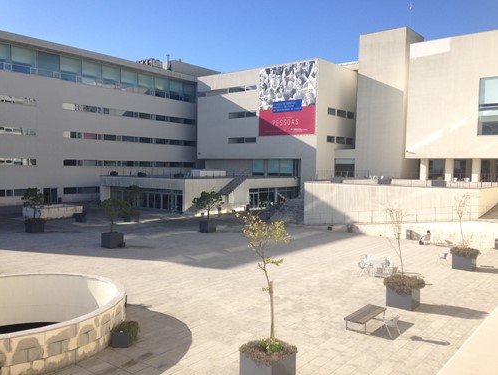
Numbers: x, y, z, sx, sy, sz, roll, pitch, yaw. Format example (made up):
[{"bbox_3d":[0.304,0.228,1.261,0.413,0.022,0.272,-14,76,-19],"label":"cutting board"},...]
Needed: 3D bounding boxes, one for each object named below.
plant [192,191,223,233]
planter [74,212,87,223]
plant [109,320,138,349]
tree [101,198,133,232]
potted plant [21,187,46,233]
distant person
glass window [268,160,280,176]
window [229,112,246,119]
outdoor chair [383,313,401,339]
[{"bbox_3d":[-3.453,2.053,40.648,2.300,3.514,2.300,3,4,42],"label":"plant"},{"bbox_3d":[-17.602,3.120,49.809,1.100,1.000,1.100,3,3,36],"label":"planter"},{"bbox_3d":[-4.042,4.851,15.818,0.800,0.640,0.740,1,2,0],"label":"plant"},{"bbox_3d":[-9.126,1.919,32.630,2.050,2.337,2.050,1,3,0],"label":"tree"},{"bbox_3d":[-17.542,1.817,38.846,1.700,3.639,1.700,3,4,42],"label":"potted plant"},{"bbox_3d":[14.238,4.012,38.365,0.900,1.170,0.550,2,2,15],"label":"distant person"},{"bbox_3d":[3.828,-2.964,73.607,2.348,2.499,0.150,3,4,42],"label":"glass window"},{"bbox_3d":[-1.858,-11.223,74.574,3.509,0.966,0.150,3,4,42],"label":"window"},{"bbox_3d":[5.081,4.889,17.040,0.540,0.770,0.530,3,3,42],"label":"outdoor chair"}]

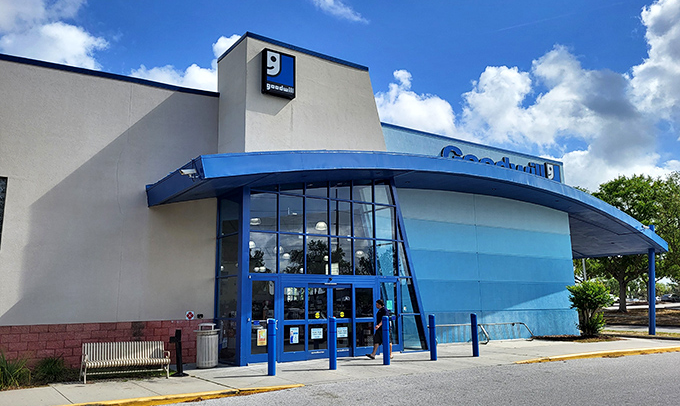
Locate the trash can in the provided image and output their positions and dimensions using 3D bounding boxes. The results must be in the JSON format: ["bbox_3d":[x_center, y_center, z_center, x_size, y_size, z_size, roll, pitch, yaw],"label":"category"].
[{"bbox_3d":[-3.544,3.817,13.710,0.650,1.133,0.650,-1,-11,0],"label":"trash can"}]

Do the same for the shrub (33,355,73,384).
[{"bbox_3d":[-6.756,3.859,11.997,0.850,0.580,0.780,7,-14,-32],"label":"shrub"}]

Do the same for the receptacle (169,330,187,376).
[{"bbox_3d":[-3.760,3.540,12.083,0.430,1.049,0.360,6,-13,-32],"label":"receptacle"}]

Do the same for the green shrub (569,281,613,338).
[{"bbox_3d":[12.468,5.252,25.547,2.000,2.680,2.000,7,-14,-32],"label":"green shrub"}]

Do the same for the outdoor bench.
[{"bbox_3d":[-4.975,3.667,11.855,1.840,0.840,0.660,4,-13,-24],"label":"outdoor bench"}]

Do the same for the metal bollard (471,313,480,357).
[{"bbox_3d":[4.231,4.157,16.105,0.180,1.290,0.180,7,-14,-32],"label":"metal bollard"}]

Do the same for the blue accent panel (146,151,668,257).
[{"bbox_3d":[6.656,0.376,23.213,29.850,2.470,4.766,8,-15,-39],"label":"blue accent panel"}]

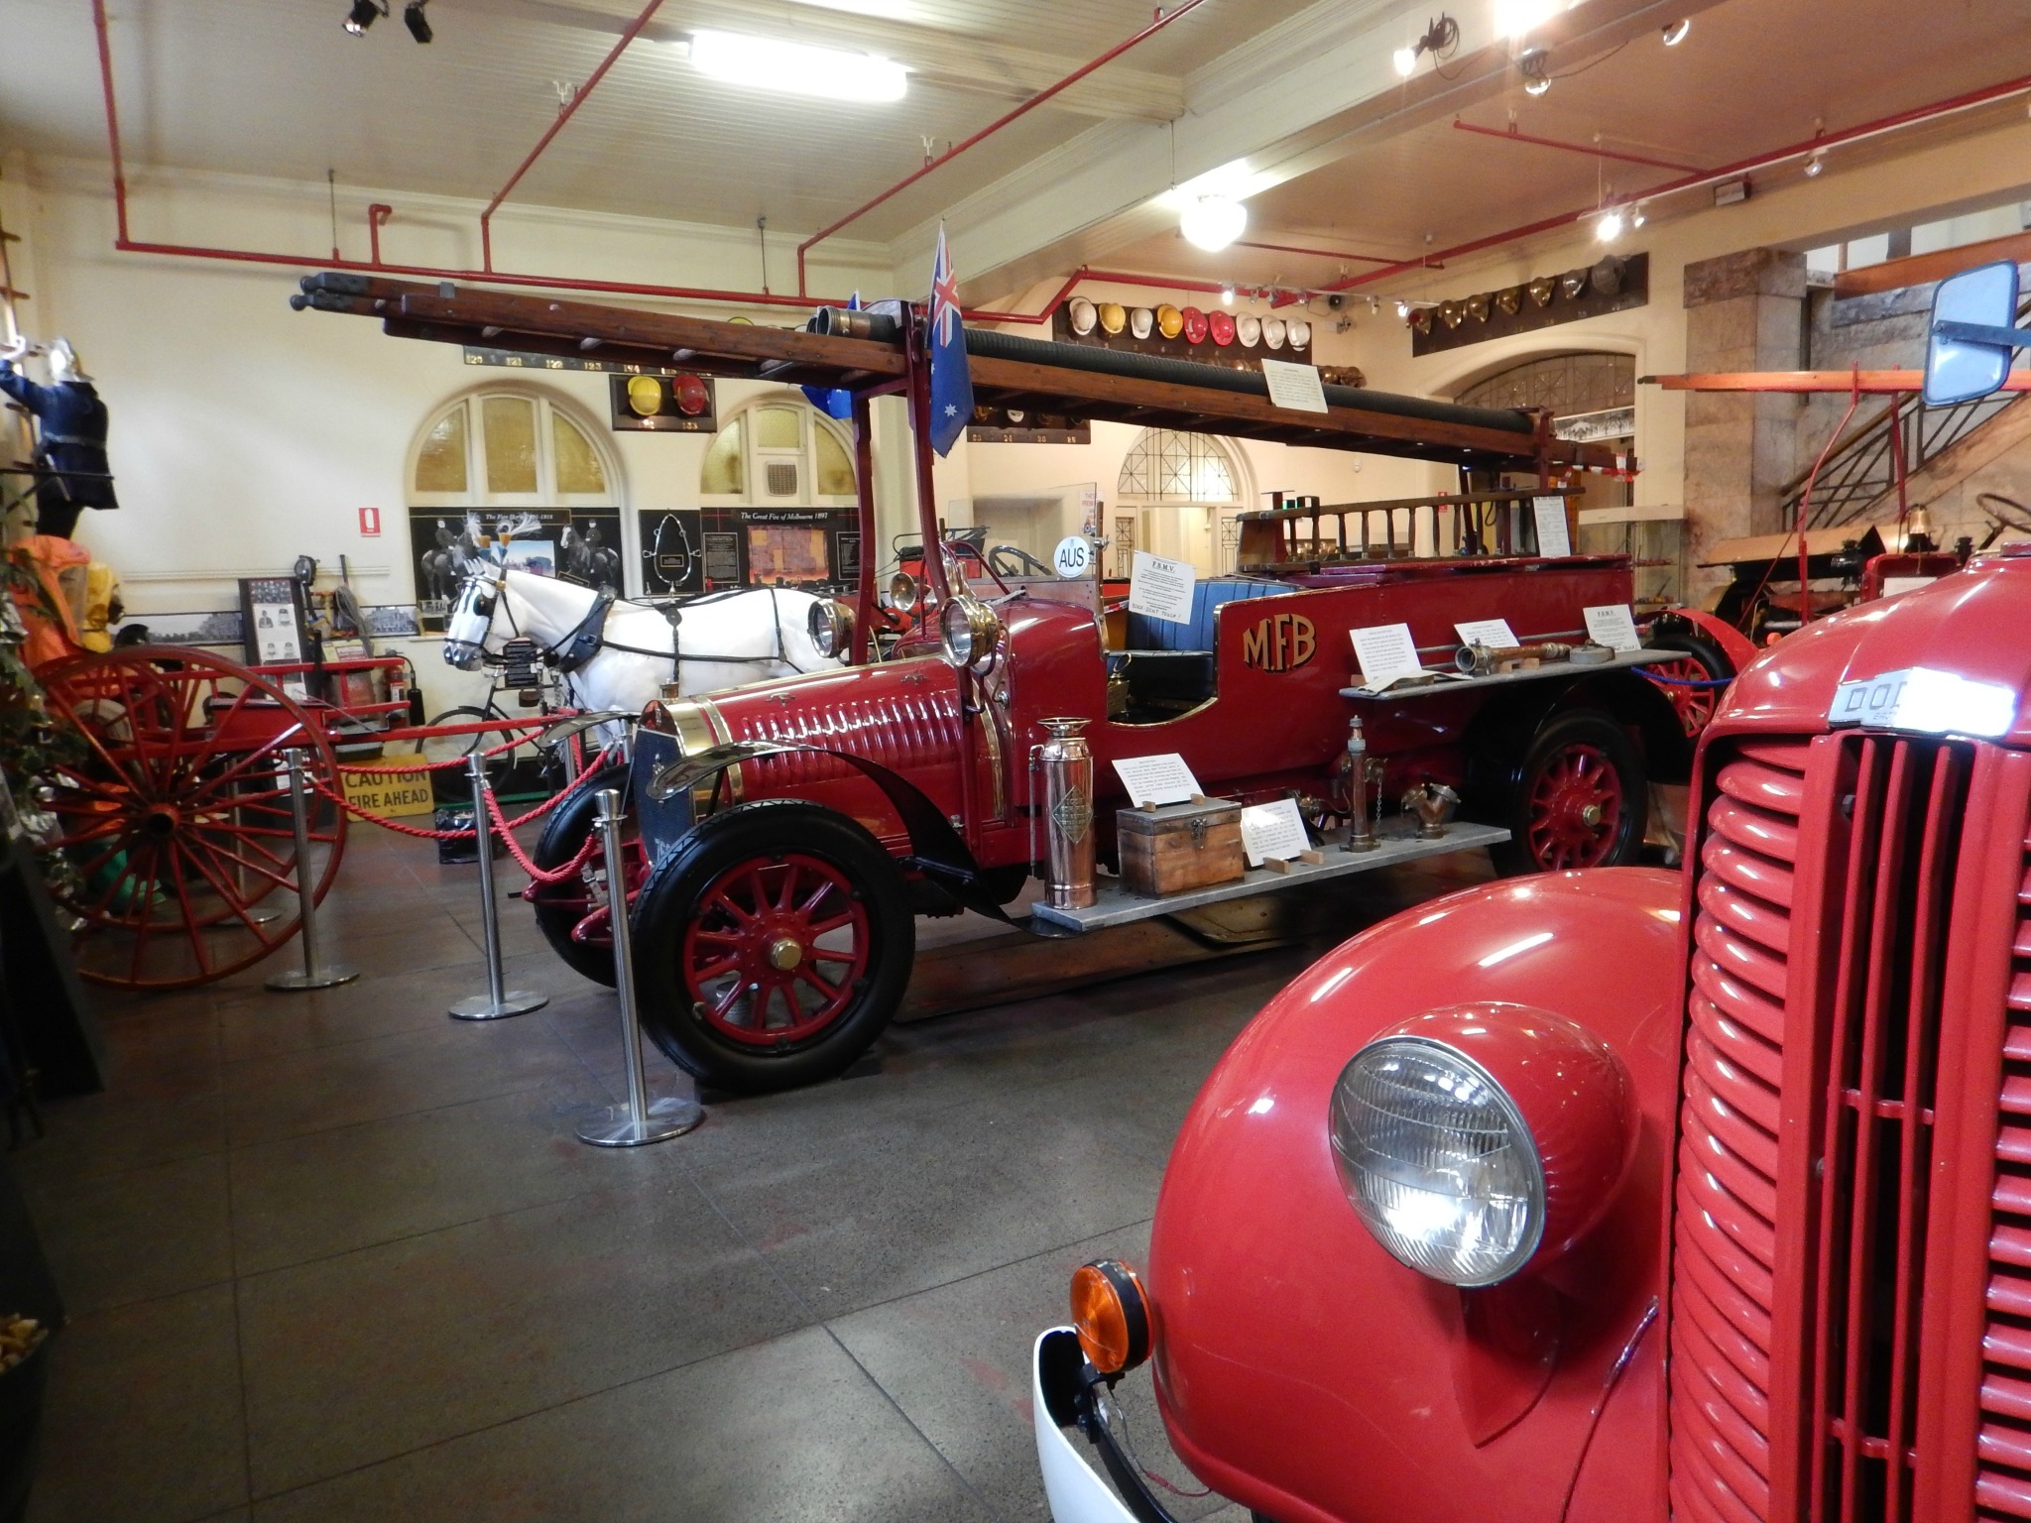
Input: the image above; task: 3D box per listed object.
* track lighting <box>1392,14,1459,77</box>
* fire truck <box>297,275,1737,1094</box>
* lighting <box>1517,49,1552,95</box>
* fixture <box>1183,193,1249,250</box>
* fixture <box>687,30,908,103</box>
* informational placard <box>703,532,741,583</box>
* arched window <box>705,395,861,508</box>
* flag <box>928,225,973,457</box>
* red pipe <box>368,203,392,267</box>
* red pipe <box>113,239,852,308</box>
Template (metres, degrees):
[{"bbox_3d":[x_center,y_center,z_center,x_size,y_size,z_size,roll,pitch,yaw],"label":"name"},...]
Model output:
[{"bbox_3d":[2.071,-3.616,7.108,0.247,0.266,0.227,-6,8,-30],"label":"track lighting"},{"bbox_3d":[0.555,-0.467,5.825,6.167,2.526,1.618,-6,8,-33],"label":"fire truck"},{"bbox_3d":[2.605,-3.456,7.059,0.153,0.207,0.153,-6,8,-30],"label":"lighting"},{"bbox_3d":[1.330,-3.598,9.405,0.405,0.370,0.405,-2,7,0],"label":"fixture"},{"bbox_3d":[-1.204,-3.888,7.888,1.253,0.128,0.276,-6,8,-30],"label":"fixture"},{"bbox_3d":[-2.553,-1.783,12.221,0.342,0.436,0.020,-6,8,-30],"label":"informational placard"},{"bbox_3d":[-2.047,-2.768,12.495,1.536,0.989,0.148,-6,8,-30],"label":"arched window"},{"bbox_3d":[-0.222,-1.439,4.811,0.163,0.759,0.089,-6,8,-33],"label":"flag"},{"bbox_3d":[-4.782,-3.958,10.597,0.168,0.424,0.158,-6,8,-30],"label":"red pipe"},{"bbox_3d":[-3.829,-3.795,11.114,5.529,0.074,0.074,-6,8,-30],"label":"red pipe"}]

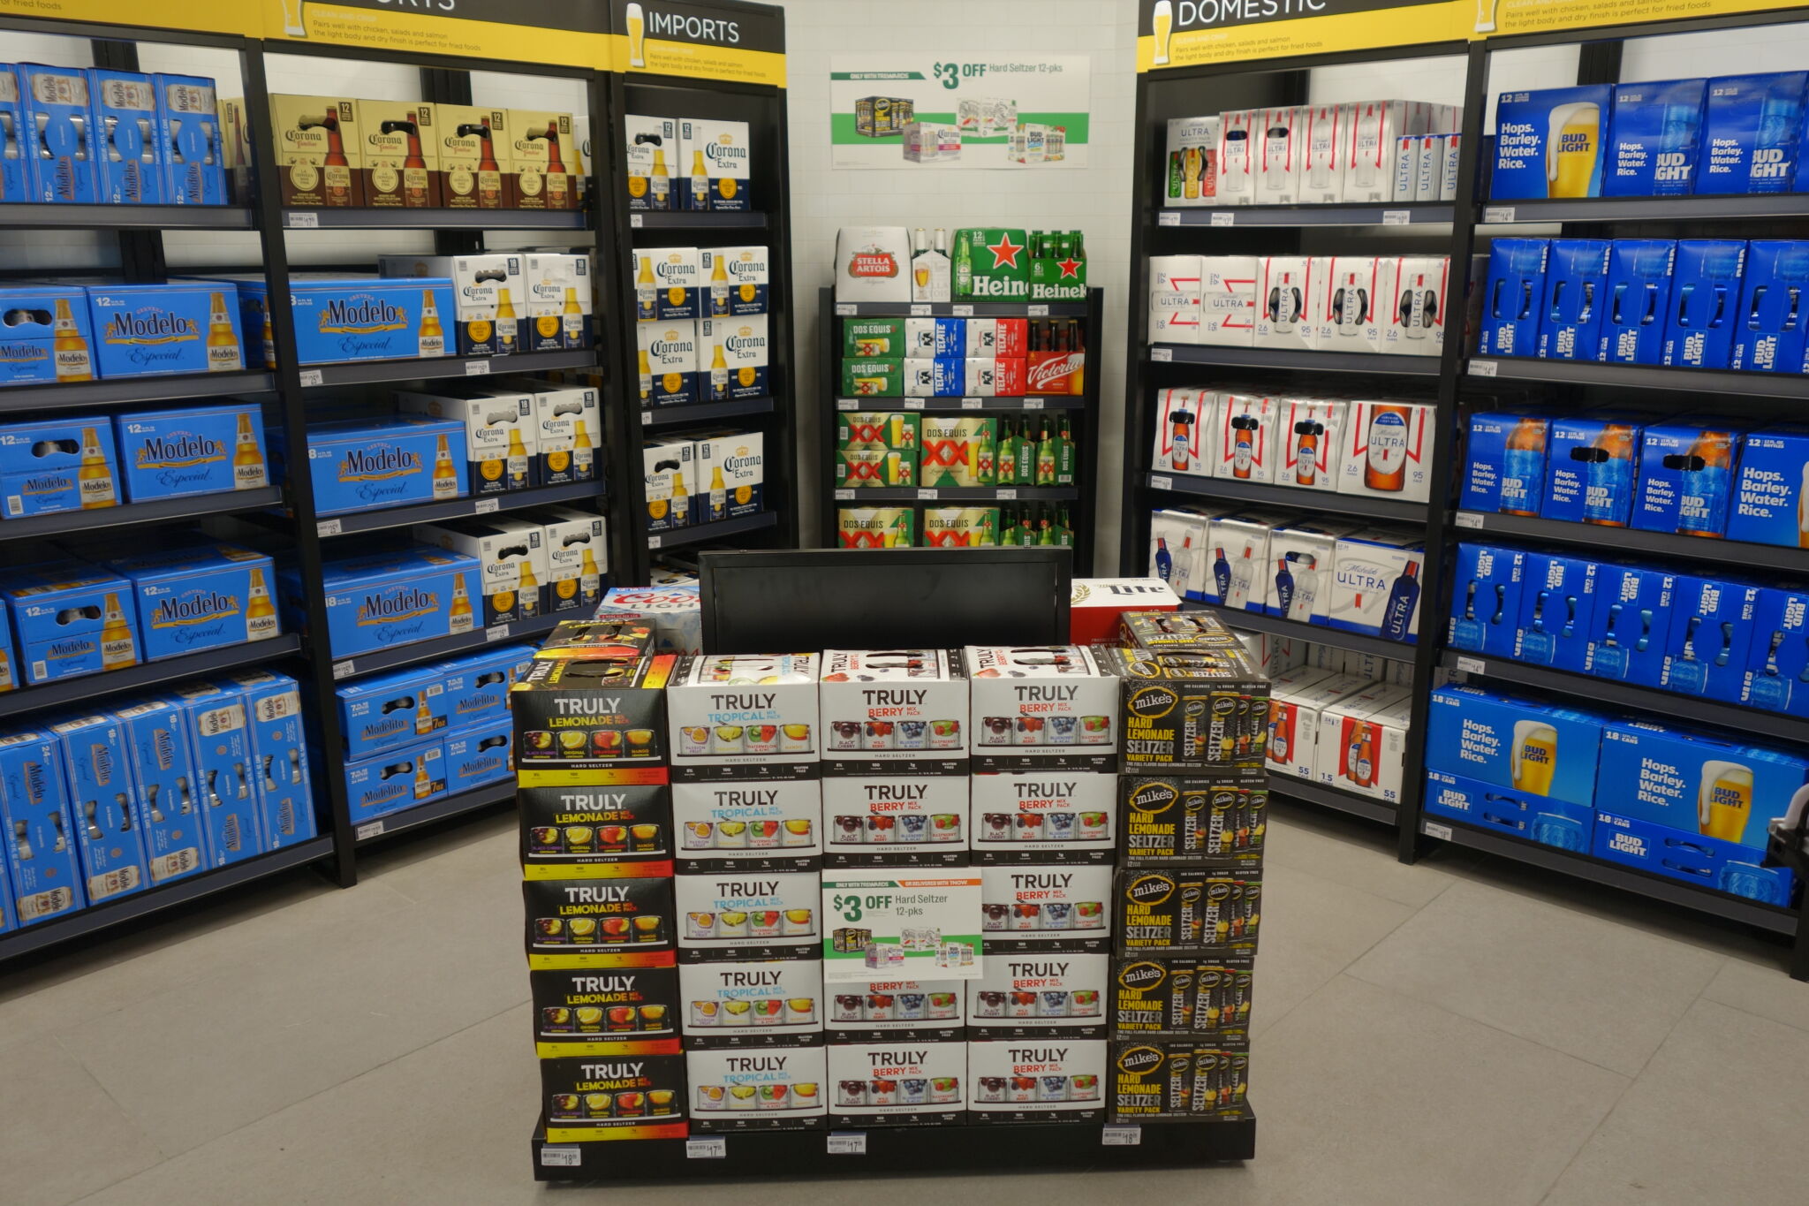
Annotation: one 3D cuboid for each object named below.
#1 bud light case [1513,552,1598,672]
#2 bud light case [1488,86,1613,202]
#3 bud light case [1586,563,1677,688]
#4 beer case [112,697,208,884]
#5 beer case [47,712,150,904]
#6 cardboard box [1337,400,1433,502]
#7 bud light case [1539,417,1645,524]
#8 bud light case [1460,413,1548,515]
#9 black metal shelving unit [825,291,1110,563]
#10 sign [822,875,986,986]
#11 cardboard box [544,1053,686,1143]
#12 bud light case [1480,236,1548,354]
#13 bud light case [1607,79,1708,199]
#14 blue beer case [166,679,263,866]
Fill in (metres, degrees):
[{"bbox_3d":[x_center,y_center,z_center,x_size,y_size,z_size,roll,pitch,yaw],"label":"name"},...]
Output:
[{"bbox_3d":[1.569,0.014,3.303,0.153,0.268,0.200,13,19,41],"label":"bud light case"},{"bbox_3d":[1.470,-1.018,3.137,0.231,0.230,0.178,13,19,41],"label":"bud light case"},{"bbox_3d":[1.685,0.044,3.200,0.157,0.269,0.200,13,19,41],"label":"bud light case"},{"bbox_3d":[-1.747,0.424,3.258,0.200,0.397,0.126,12,18,40],"label":"beer case"},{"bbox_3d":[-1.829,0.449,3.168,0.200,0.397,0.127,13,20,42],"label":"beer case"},{"bbox_3d":[1.247,-0.389,3.503,0.240,0.234,0.184,13,19,41],"label":"cardboard box"},{"bbox_3d":[1.623,-0.313,3.241,0.187,0.227,0.247,13,19,41],"label":"bud light case"},{"bbox_3d":[1.475,-0.338,3.344,0.185,0.227,0.245,12,19,41],"label":"bud light case"},{"bbox_3d":[0.194,-0.402,4.954,0.917,1.398,0.460,0,15,1],"label":"black metal shelving unit"},{"bbox_3d":[0.000,0.525,2.299,0.260,0.203,0.008,-1,14,-2],"label":"sign"},{"bbox_3d":[-0.484,0.803,2.424,0.236,0.158,0.174,-1,15,-3],"label":"cardboard box"},{"bbox_3d":[1.470,-0.717,3.300,0.130,0.266,0.200,13,20,42],"label":"bud light case"},{"bbox_3d":[1.690,-1.015,3.099,0.181,0.234,0.243,13,20,42],"label":"bud light case"},{"bbox_3d":[-1.672,0.406,3.391,0.200,0.398,0.127,13,19,41],"label":"blue beer case"}]

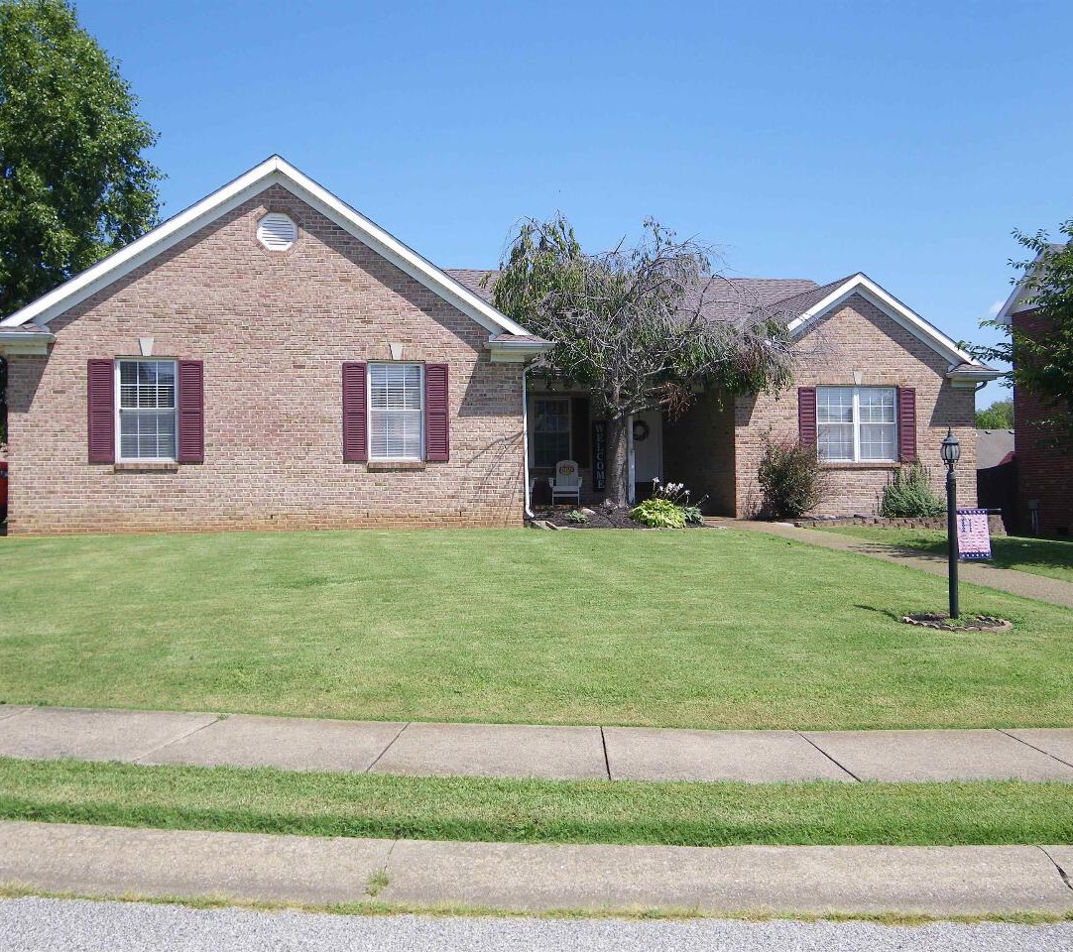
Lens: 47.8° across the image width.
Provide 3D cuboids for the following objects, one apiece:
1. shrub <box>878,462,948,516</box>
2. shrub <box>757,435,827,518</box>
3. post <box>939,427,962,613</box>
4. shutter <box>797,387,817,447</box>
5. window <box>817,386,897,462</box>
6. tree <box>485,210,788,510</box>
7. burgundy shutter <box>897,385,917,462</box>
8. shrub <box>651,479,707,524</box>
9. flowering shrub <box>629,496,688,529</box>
[{"bbox_3d":[7.320,0.270,23.522,1.280,1.050,1.050,-1,-1,-13],"label":"shrub"},{"bbox_3d":[4.835,0.009,22.887,1.280,1.570,1.150,-1,-1,-13],"label":"shrub"},{"bbox_3d":[3.936,0.446,11.450,0.195,1.793,0.195,-1,-1,-13],"label":"post"},{"bbox_3d":[5.302,-0.995,23.689,0.375,1.490,0.040,-1,-1,-13],"label":"shutter"},{"bbox_3d":[6.360,-1.020,23.992,1.768,1.529,0.100,-1,-1,-13],"label":"window"},{"bbox_3d":[1.996,-2.097,21.902,5.400,5.200,4.600,-1,-1,-13],"label":"tree"},{"bbox_3d":[7.427,-1.014,24.193,0.375,1.490,0.040,-1,-1,-13],"label":"burgundy shutter"},{"bbox_3d":[2.523,0.463,21.352,0.980,0.840,0.850,-1,-1,-13],"label":"shrub"},{"bbox_3d":[2.110,0.629,20.737,0.950,0.527,0.900,-1,-1,0],"label":"flowering shrub"}]

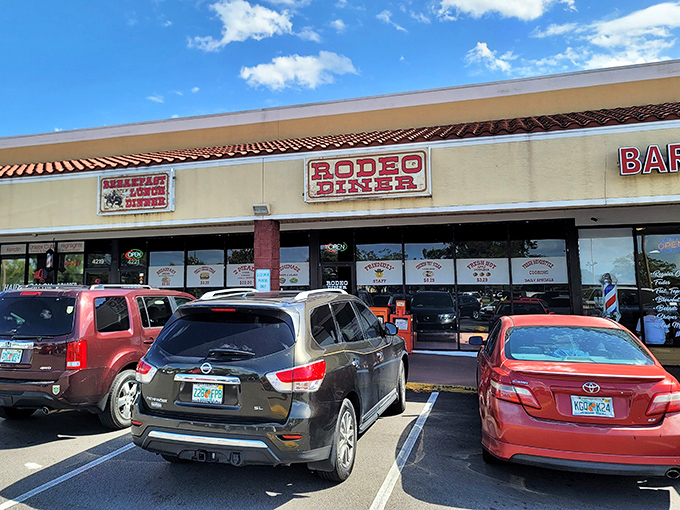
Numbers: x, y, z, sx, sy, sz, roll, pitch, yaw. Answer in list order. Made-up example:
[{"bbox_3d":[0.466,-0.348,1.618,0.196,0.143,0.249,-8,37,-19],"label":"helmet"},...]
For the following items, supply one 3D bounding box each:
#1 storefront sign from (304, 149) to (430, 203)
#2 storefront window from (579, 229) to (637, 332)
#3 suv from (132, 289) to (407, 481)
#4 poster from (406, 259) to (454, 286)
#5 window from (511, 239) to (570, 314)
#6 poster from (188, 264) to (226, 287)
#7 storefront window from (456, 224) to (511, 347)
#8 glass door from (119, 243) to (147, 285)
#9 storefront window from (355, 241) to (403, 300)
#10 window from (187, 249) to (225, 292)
[{"bbox_3d":[0.539,-1.662,10.365,2.729,0.977,0.180,-2,-4,16],"label":"storefront sign"},{"bbox_3d":[6.335,0.723,11.553,1.260,2.734,0.080,-2,-5,16],"label":"storefront window"},{"bbox_3d":[-0.392,1.351,6.227,1.980,1.780,5.000,-1,-5,17],"label":"suv"},{"bbox_3d":[2.314,0.434,12.708,1.265,0.658,0.030,-2,-5,16],"label":"poster"},{"bbox_3d":[4.547,0.851,11.190,1.231,2.441,0.100,-2,-4,16],"label":"window"},{"bbox_3d":[-3.744,0.597,13.657,1.204,0.623,0.030,-2,-4,16],"label":"poster"},{"bbox_3d":[3.595,0.774,12.318,1.312,3.103,0.080,-2,-5,16],"label":"storefront window"},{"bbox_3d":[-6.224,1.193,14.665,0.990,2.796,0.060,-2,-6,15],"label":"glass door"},{"bbox_3d":[1.046,0.953,13.017,1.251,2.960,0.080,-2,-5,16],"label":"storefront window"},{"bbox_3d":[-3.737,1.050,13.622,1.226,2.397,0.100,-2,-4,16],"label":"window"}]

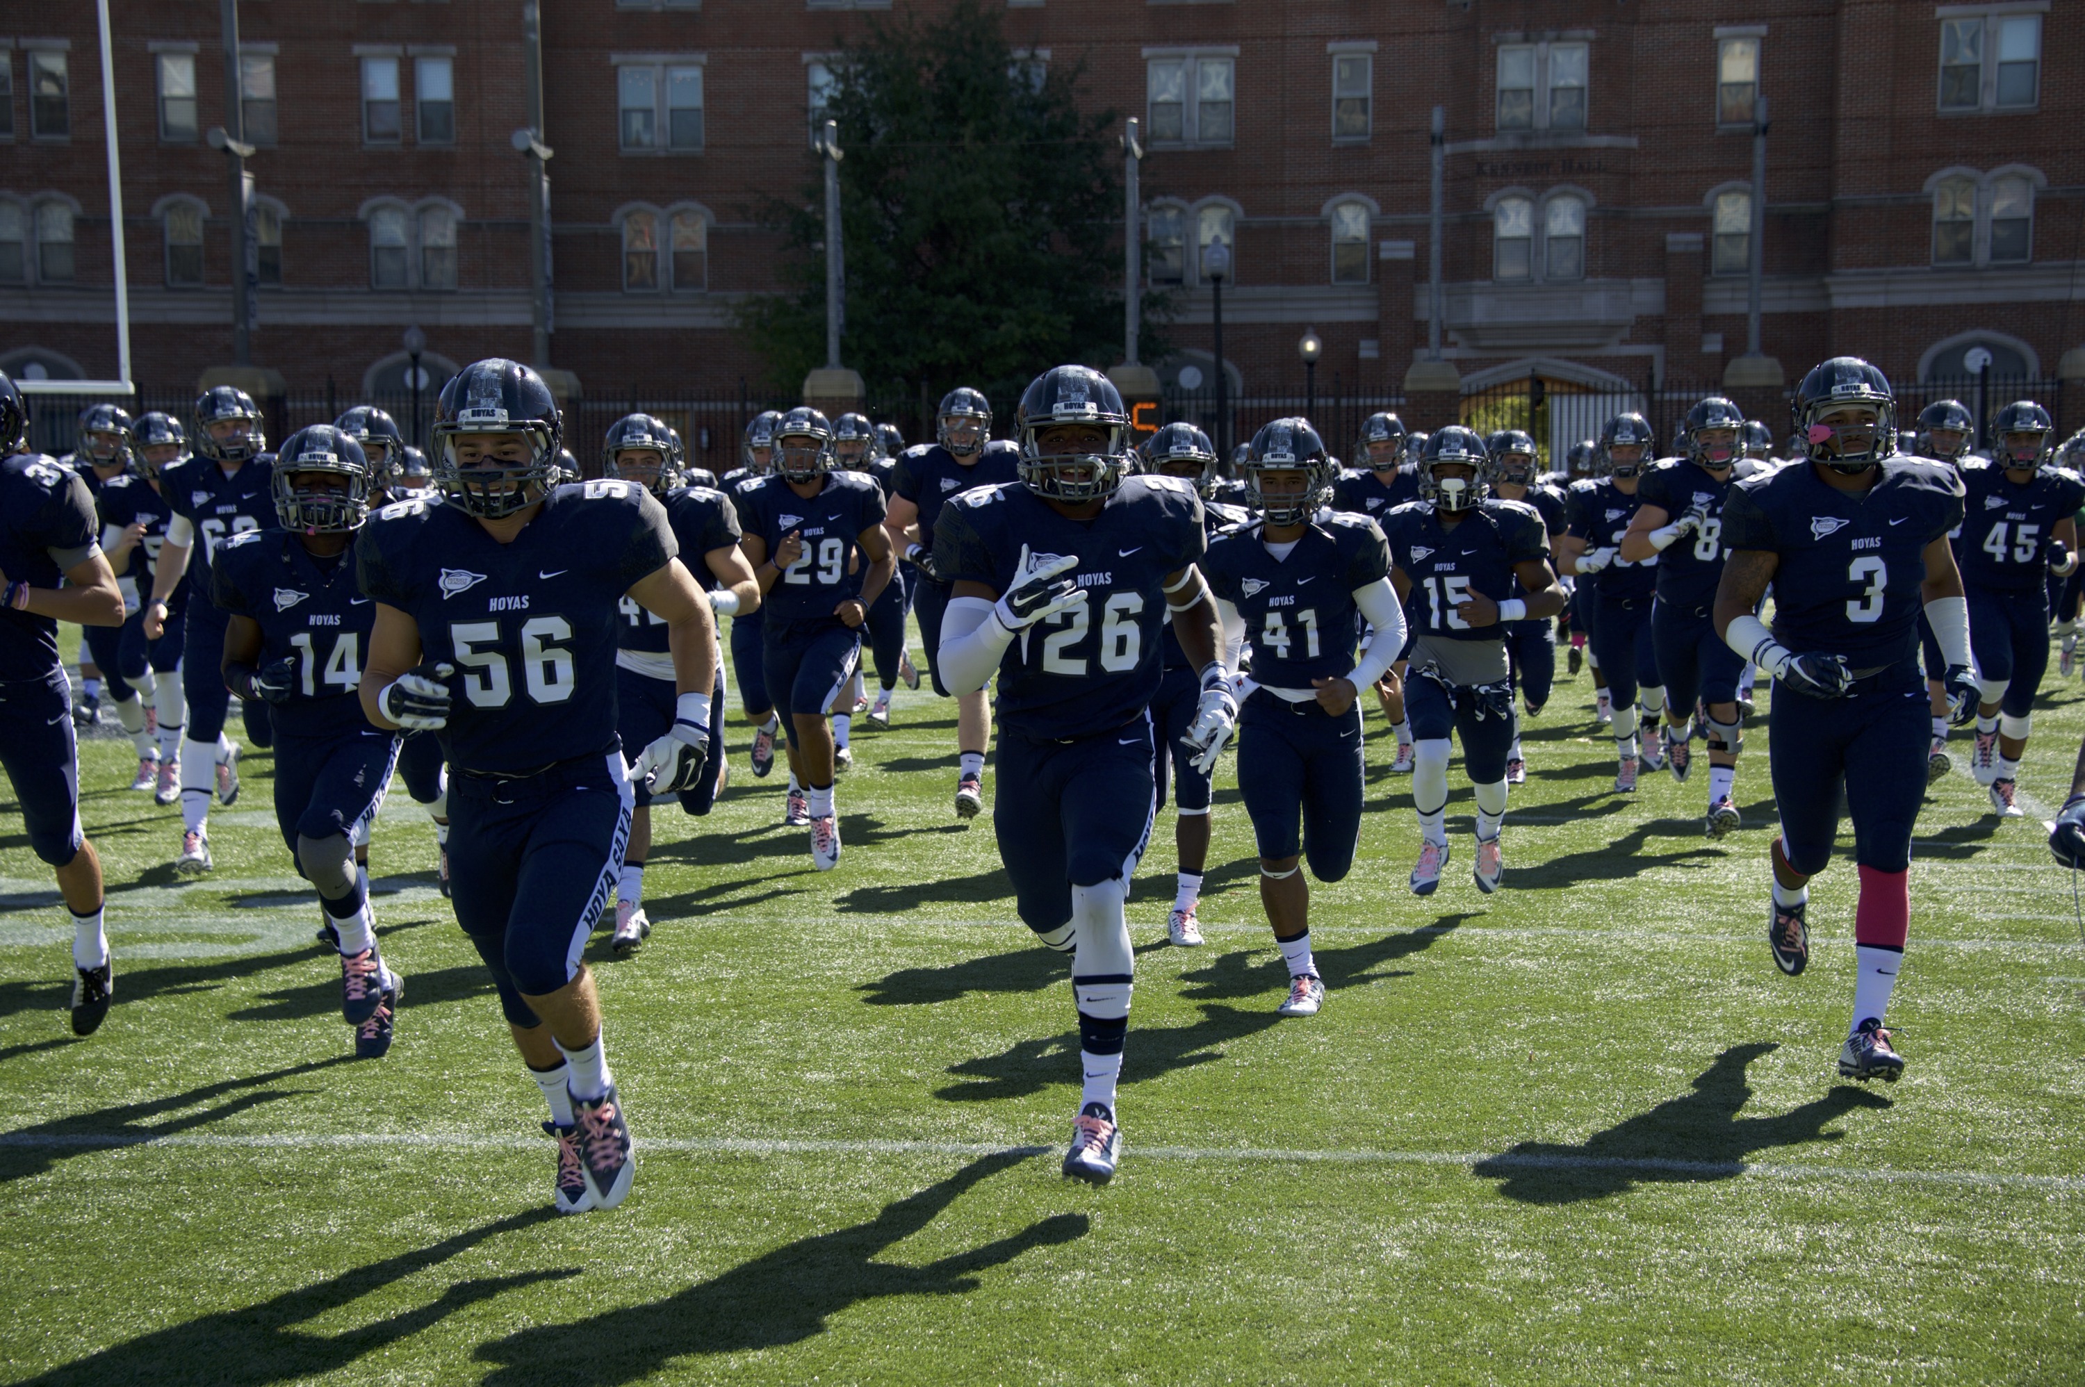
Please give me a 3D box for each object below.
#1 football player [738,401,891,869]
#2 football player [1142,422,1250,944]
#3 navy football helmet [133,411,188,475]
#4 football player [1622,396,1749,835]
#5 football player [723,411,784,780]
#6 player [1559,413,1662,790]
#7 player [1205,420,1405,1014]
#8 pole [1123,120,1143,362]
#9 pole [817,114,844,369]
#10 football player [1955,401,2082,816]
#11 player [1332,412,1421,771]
[{"bbox_3d":[-0.912,-0.234,16.599,0.620,1.801,0.850,0,3,-4],"label":"football player"},{"bbox_3d":[0.464,-0.031,13.400,0.660,1.681,0.750,0,3,3],"label":"football player"},{"bbox_3d":[-3.873,-1.101,18.300,0.245,0.275,0.305,-1,3,-18],"label":"navy football helmet"},{"bbox_3d":[2.734,-0.324,17.250,0.660,1.805,0.800,0,3,5],"label":"football player"},{"bbox_3d":[-1.228,-0.349,18.649,0.620,1.825,0.850,0,3,2],"label":"football player"},{"bbox_3d":[2.744,-0.437,19.800,0.660,1.795,0.750,1,3,6],"label":"player"},{"bbox_3d":[0.761,0.069,12.200,0.620,1.724,0.750,0,3,5],"label":"player"},{"bbox_3d":[1.354,-6.804,63.102,0.300,3.850,0.300,0,3,0],"label":"pole"},{"bbox_3d":[-3.189,-6.779,63.102,0.360,3.850,0.360,0,3,0],"label":"pole"},{"bbox_3d":[4.405,-0.386,18.800,0.620,1.860,0.750,1,3,13],"label":"football player"},{"bbox_3d":[1.695,-0.513,21.000,0.660,1.805,0.750,0,3,3],"label":"player"}]

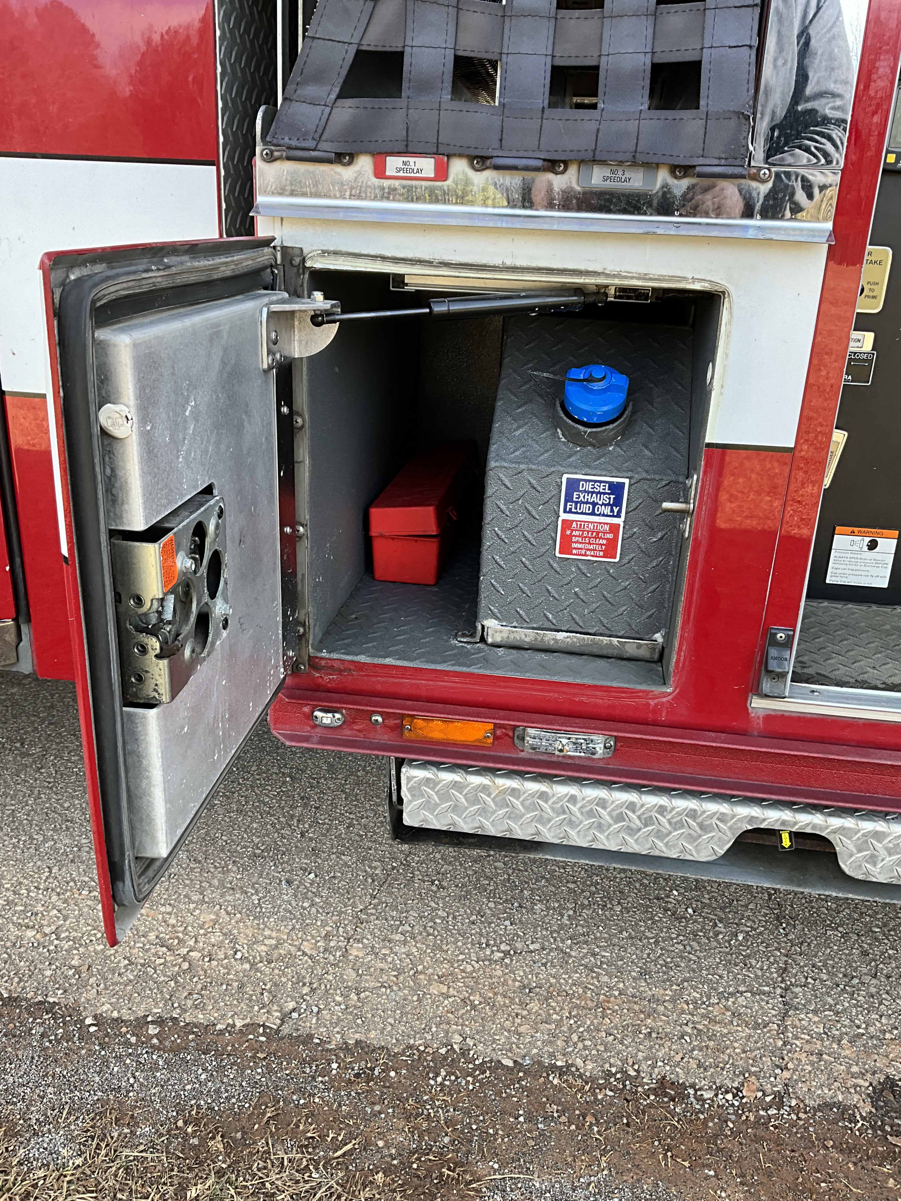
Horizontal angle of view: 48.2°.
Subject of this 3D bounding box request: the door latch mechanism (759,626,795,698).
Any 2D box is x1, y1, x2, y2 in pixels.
[{"bbox_3d":[0.397,0.077,1.216,0.030,0.089,0.021,5,21,6],"label":"door latch mechanism"}]

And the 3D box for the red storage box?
[{"bbox_3d":[-0.035,-0.173,1.787,0.112,0.126,0.500,5,21,6],"label":"red storage box"}]

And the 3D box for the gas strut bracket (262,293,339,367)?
[{"bbox_3d":[-0.156,-0.282,1.064,0.056,0.070,0.114,5,21,6],"label":"gas strut bracket"}]

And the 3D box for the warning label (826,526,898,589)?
[{"bbox_3d":[0.617,-0.064,1.508,0.090,0.089,0.002,5,21,6],"label":"warning label"}]

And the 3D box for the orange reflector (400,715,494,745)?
[{"bbox_3d":[-0.003,0.171,1.307,0.117,0.033,0.015,5,21,6],"label":"orange reflector"}]

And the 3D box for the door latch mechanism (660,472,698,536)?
[{"bbox_3d":[0.273,-0.117,1.213,0.036,0.077,0.031,5,21,6],"label":"door latch mechanism"}]

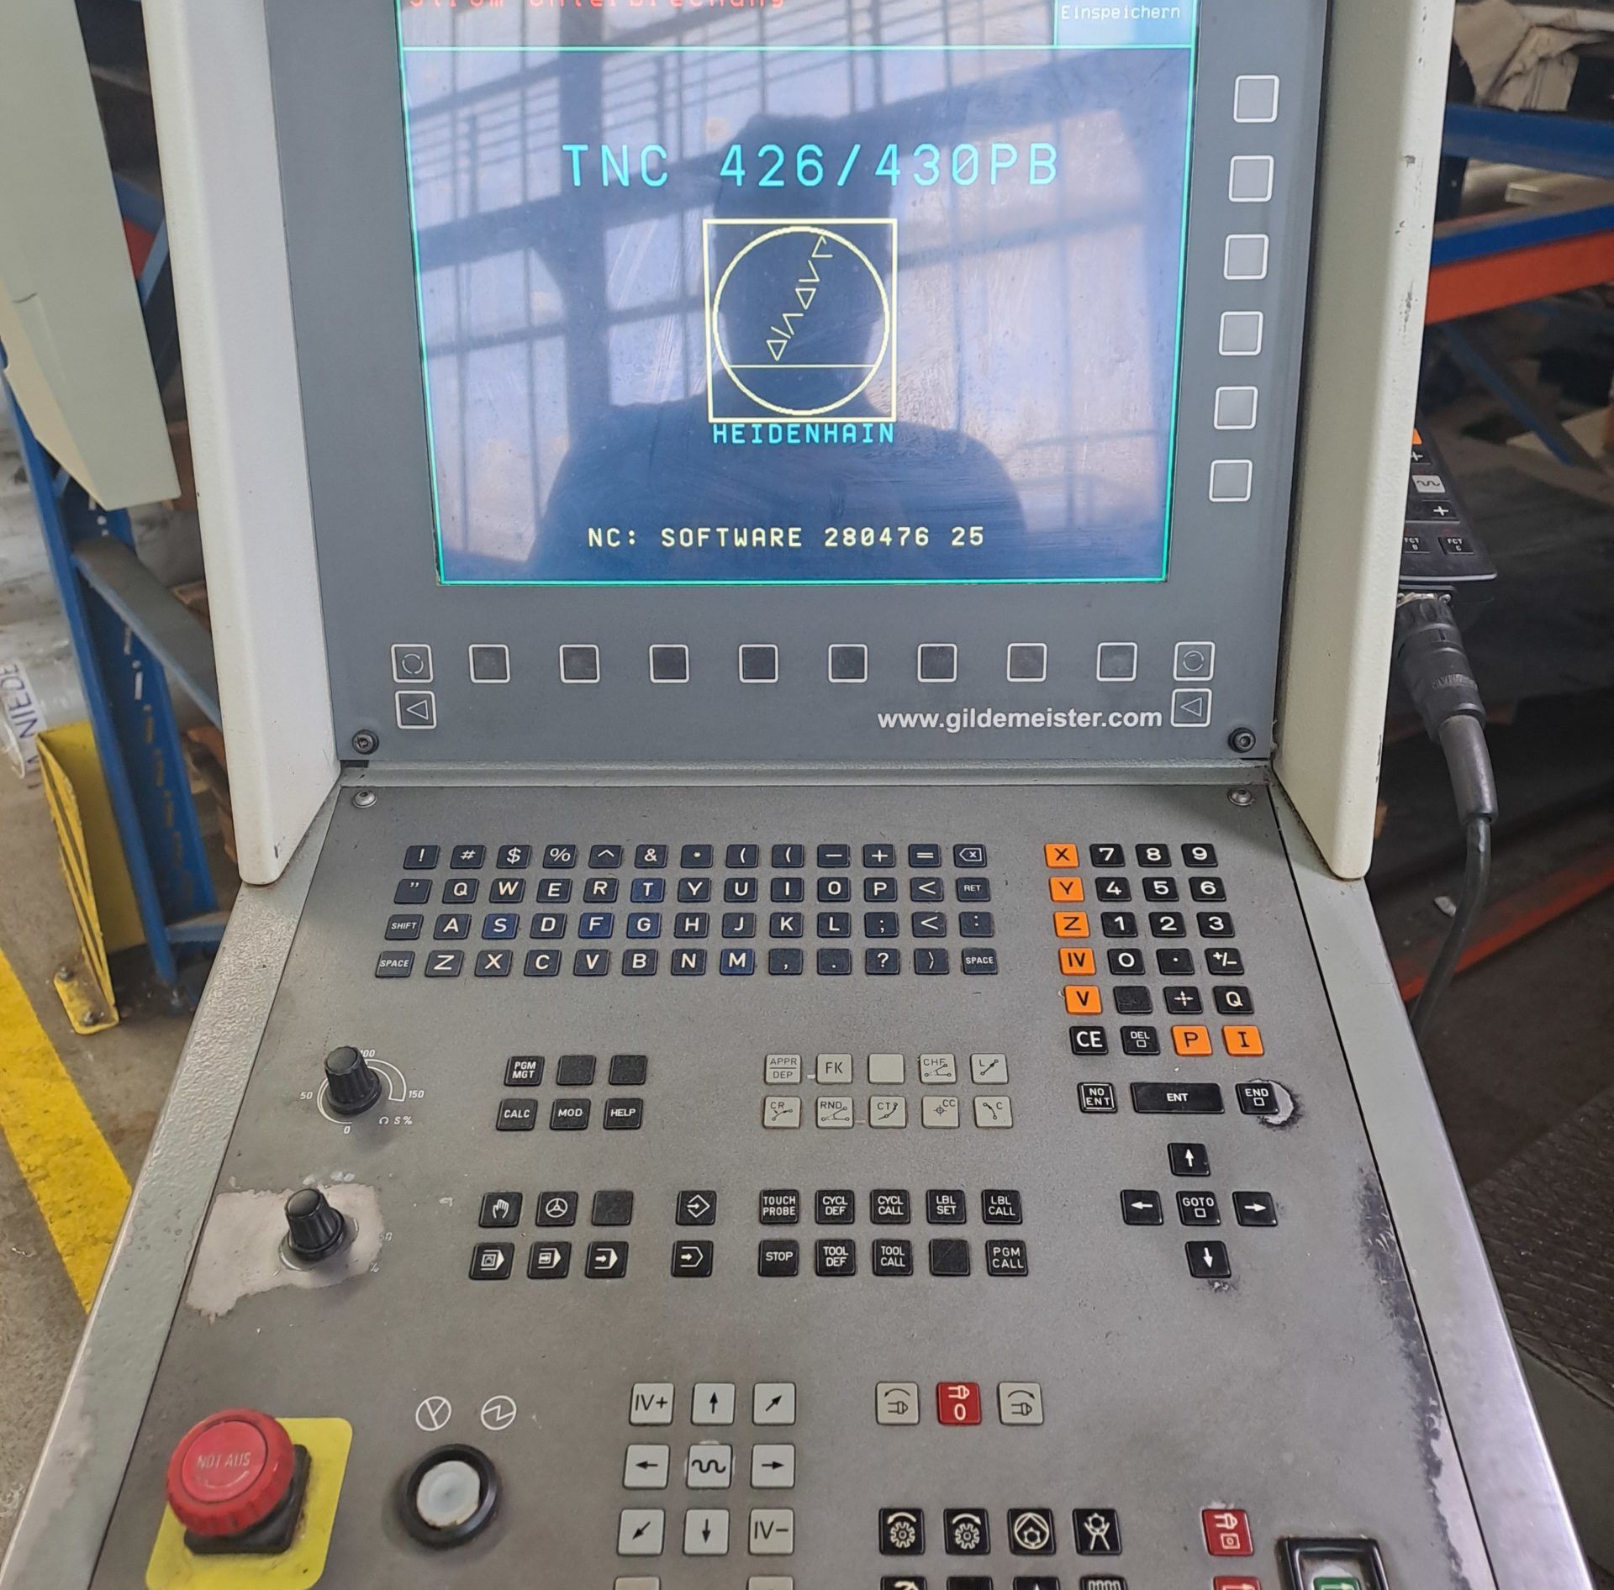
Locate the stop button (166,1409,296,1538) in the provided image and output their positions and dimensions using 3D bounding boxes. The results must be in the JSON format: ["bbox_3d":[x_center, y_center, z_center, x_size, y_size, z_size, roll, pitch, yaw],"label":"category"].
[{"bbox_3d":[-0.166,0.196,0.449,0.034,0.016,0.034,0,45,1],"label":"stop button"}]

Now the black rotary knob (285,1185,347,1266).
[{"bbox_3d":[-0.166,0.142,0.518,0.020,0.020,0.020,0,45,1],"label":"black rotary knob"}]

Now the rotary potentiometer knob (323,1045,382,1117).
[{"bbox_3d":[-0.165,0.102,0.561,0.020,0.019,0.020,0,44,1],"label":"rotary potentiometer knob"}]

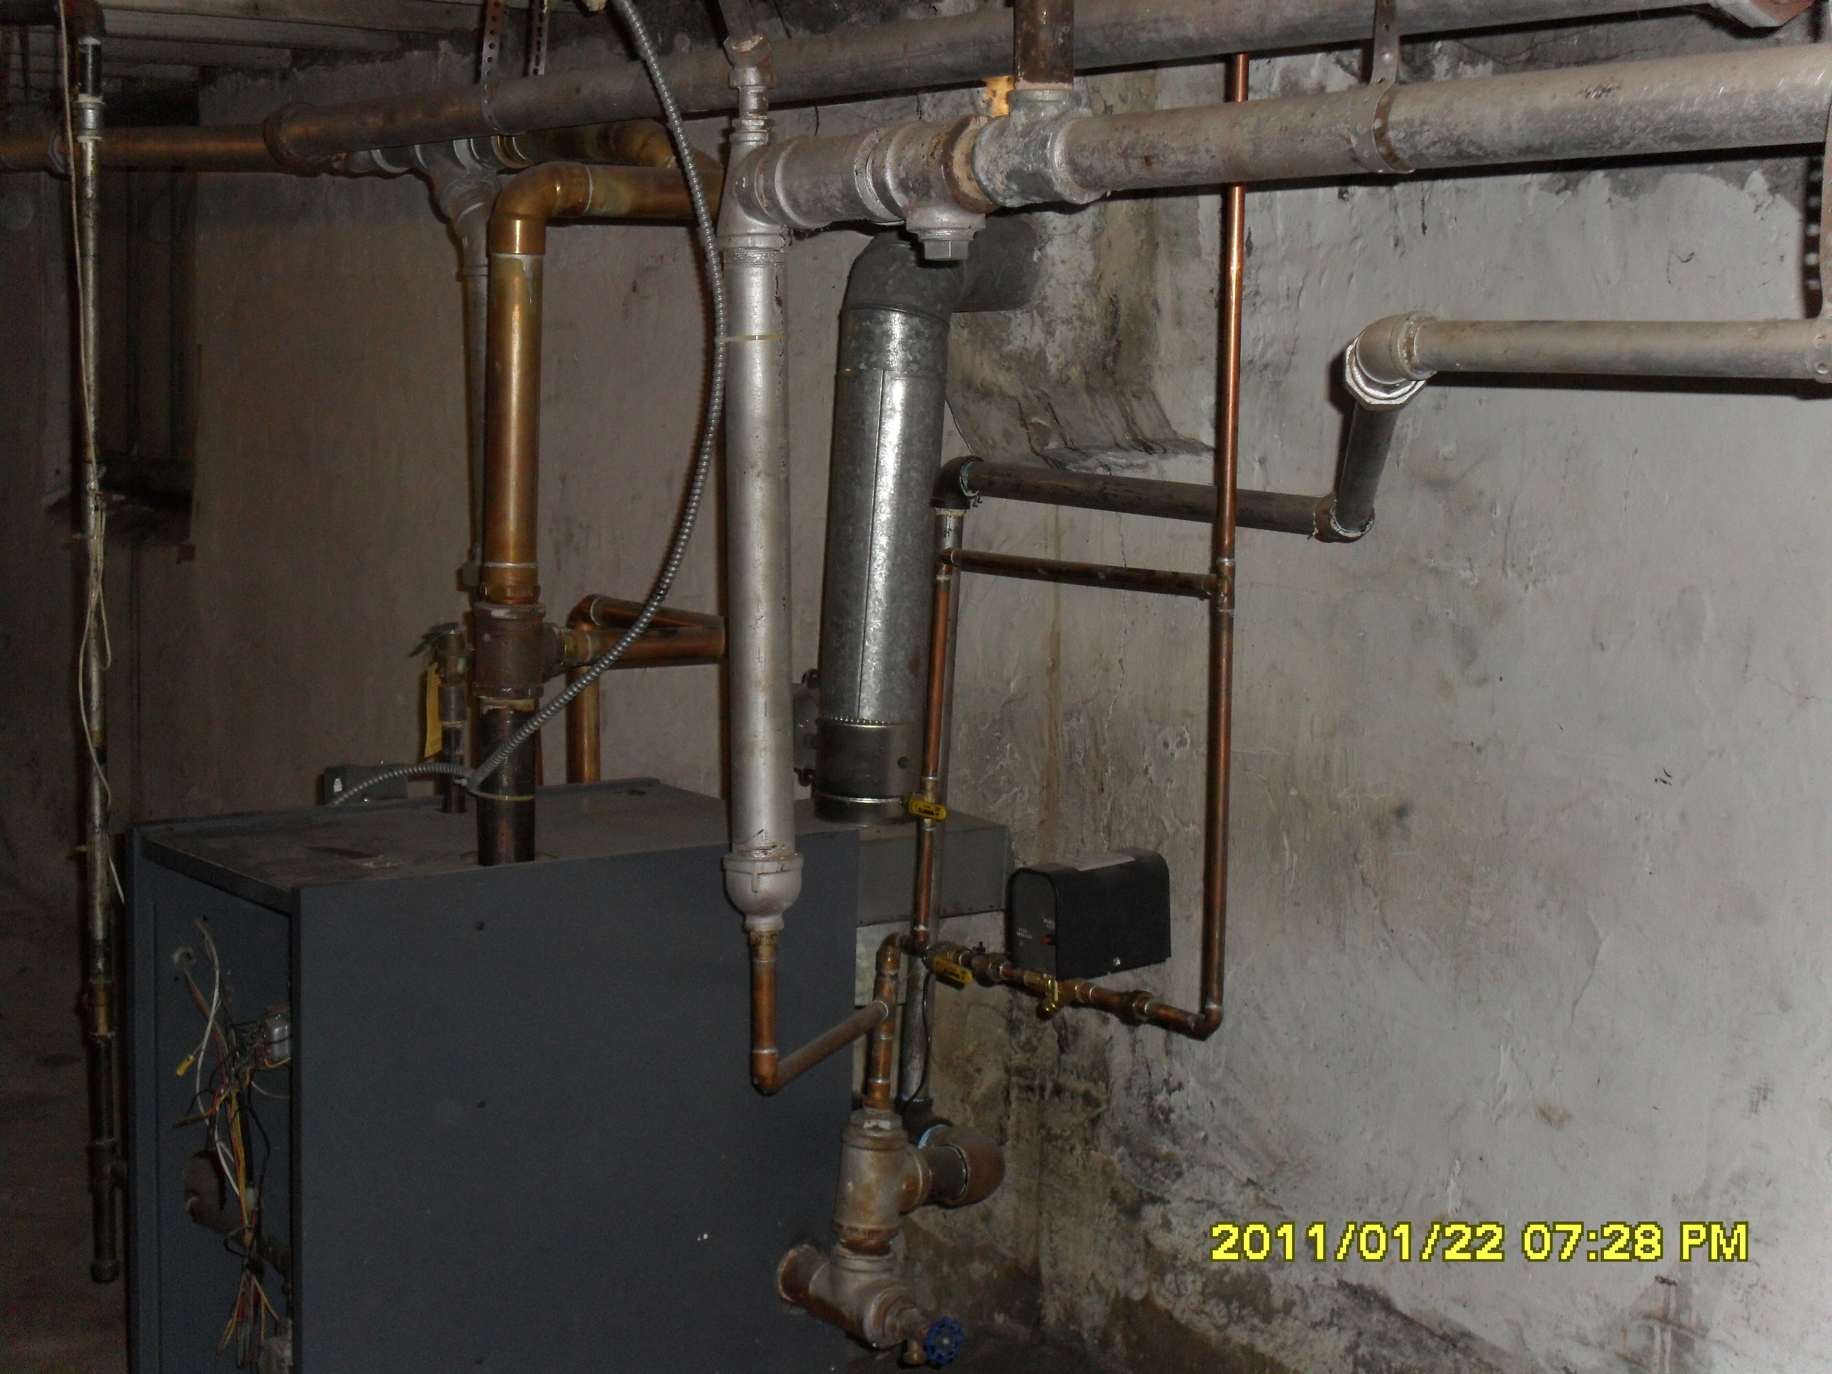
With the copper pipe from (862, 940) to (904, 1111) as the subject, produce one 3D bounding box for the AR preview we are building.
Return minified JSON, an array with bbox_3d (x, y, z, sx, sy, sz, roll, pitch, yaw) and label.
[{"bbox_3d":[-0.036,0.369,3.308,0.032,0.190,0.032,-2,8,-35],"label":"copper pipe"}]

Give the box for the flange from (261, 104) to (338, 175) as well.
[{"bbox_3d":[-0.821,-0.726,4.000,0.083,0.085,0.092,-4,8,-35],"label":"flange"}]

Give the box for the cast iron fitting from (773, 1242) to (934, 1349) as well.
[{"bbox_3d":[-0.068,0.668,3.374,0.077,0.100,0.216,-4,8,-35],"label":"cast iron fitting"}]

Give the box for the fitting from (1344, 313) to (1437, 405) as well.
[{"bbox_3d":[0.332,-0.231,2.120,0.060,0.064,0.075,-4,8,-35],"label":"fitting"}]

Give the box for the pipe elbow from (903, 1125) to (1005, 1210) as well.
[{"bbox_3d":[0.051,0.547,3.420,0.108,0.080,0.080,-4,8,-35],"label":"pipe elbow"}]

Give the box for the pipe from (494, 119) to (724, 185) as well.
[{"bbox_3d":[-0.392,-0.649,3.666,0.085,0.075,0.454,-4,8,-35],"label":"pipe"}]

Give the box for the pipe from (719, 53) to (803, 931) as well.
[{"bbox_3d":[-0.152,-0.180,2.885,0.080,0.825,0.080,-1,6,0],"label":"pipe"}]

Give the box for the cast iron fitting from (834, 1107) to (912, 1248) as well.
[{"bbox_3d":[-0.042,0.540,3.332,0.094,0.142,0.076,-4,8,-35],"label":"cast iron fitting"}]

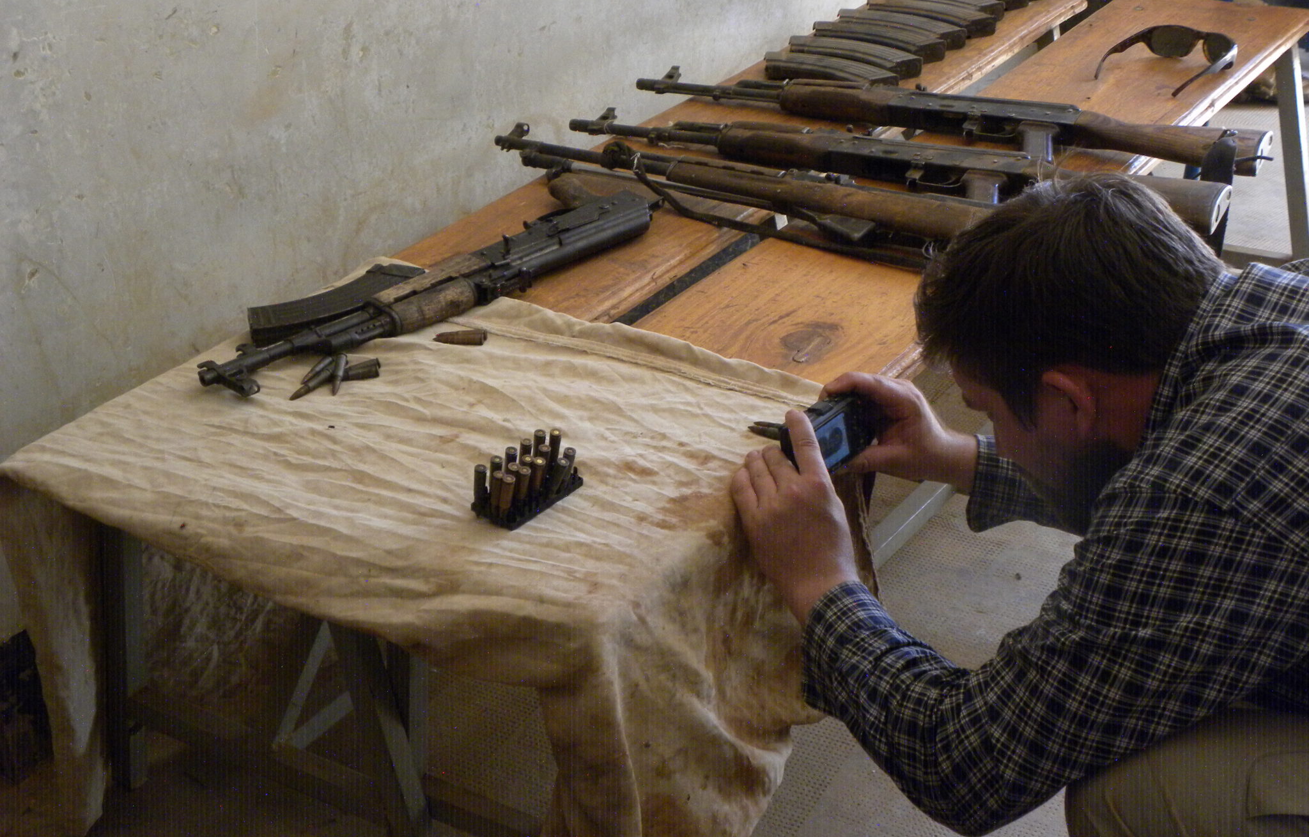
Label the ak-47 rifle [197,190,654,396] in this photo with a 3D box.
[{"bbox_3d":[-0.257,-0.172,2.248,0.655,0.068,0.210,-24,39,-36],"label":"ak-47 rifle"}]

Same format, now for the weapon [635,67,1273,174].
[{"bbox_3d":[0.375,-0.403,2.652,0.872,0.068,0.207,7,32,17],"label":"weapon"}]

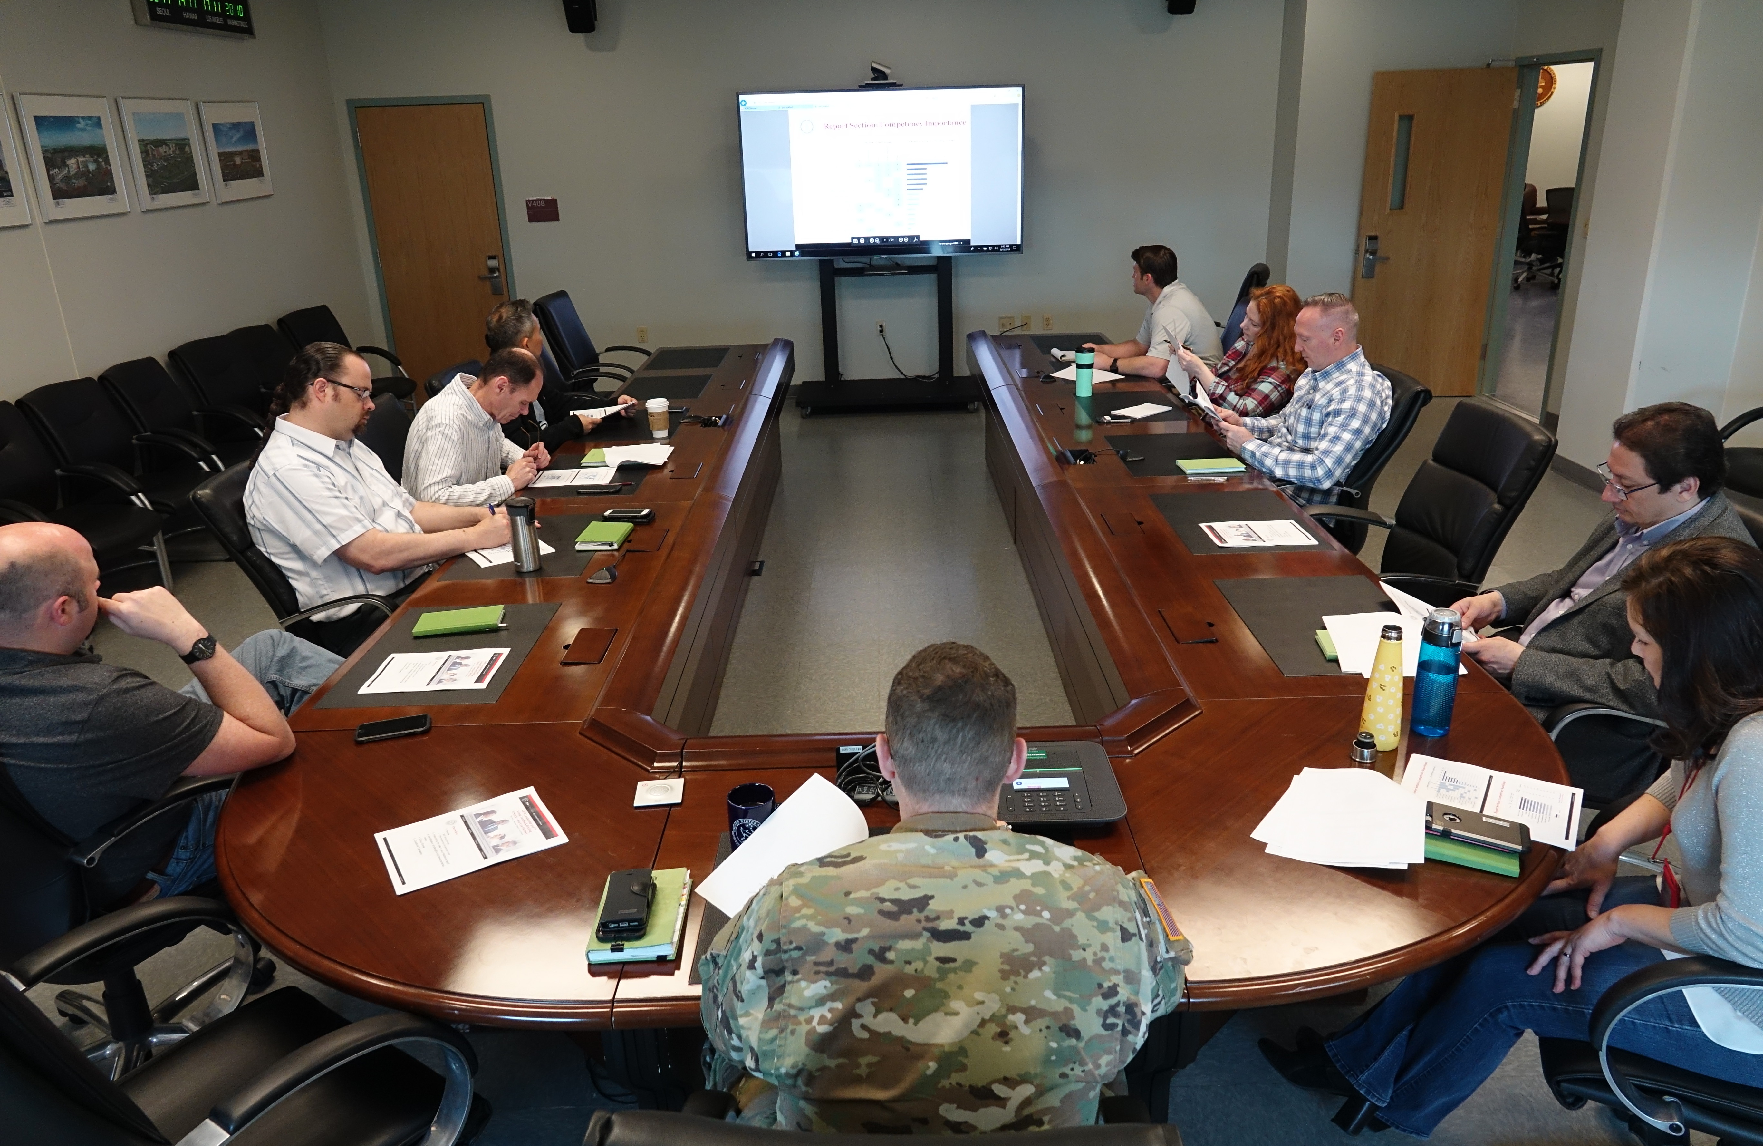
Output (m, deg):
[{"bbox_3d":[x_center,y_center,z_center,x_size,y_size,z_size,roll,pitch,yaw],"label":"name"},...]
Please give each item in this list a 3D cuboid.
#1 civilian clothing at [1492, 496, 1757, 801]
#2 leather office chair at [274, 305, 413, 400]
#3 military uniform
[{"bbox_3d":[1.462,0.147,2.461,0.560,0.670,0.520,-4,21,-5],"label":"civilian clothing"},{"bbox_3d":[-3.334,-1.227,7.543,0.670,0.930,0.620,-2,20,0],"label":"leather office chair"},{"bbox_3d":[0.086,0.557,1.353,0.570,0.660,0.500,-1,21,0],"label":"military uniform"}]

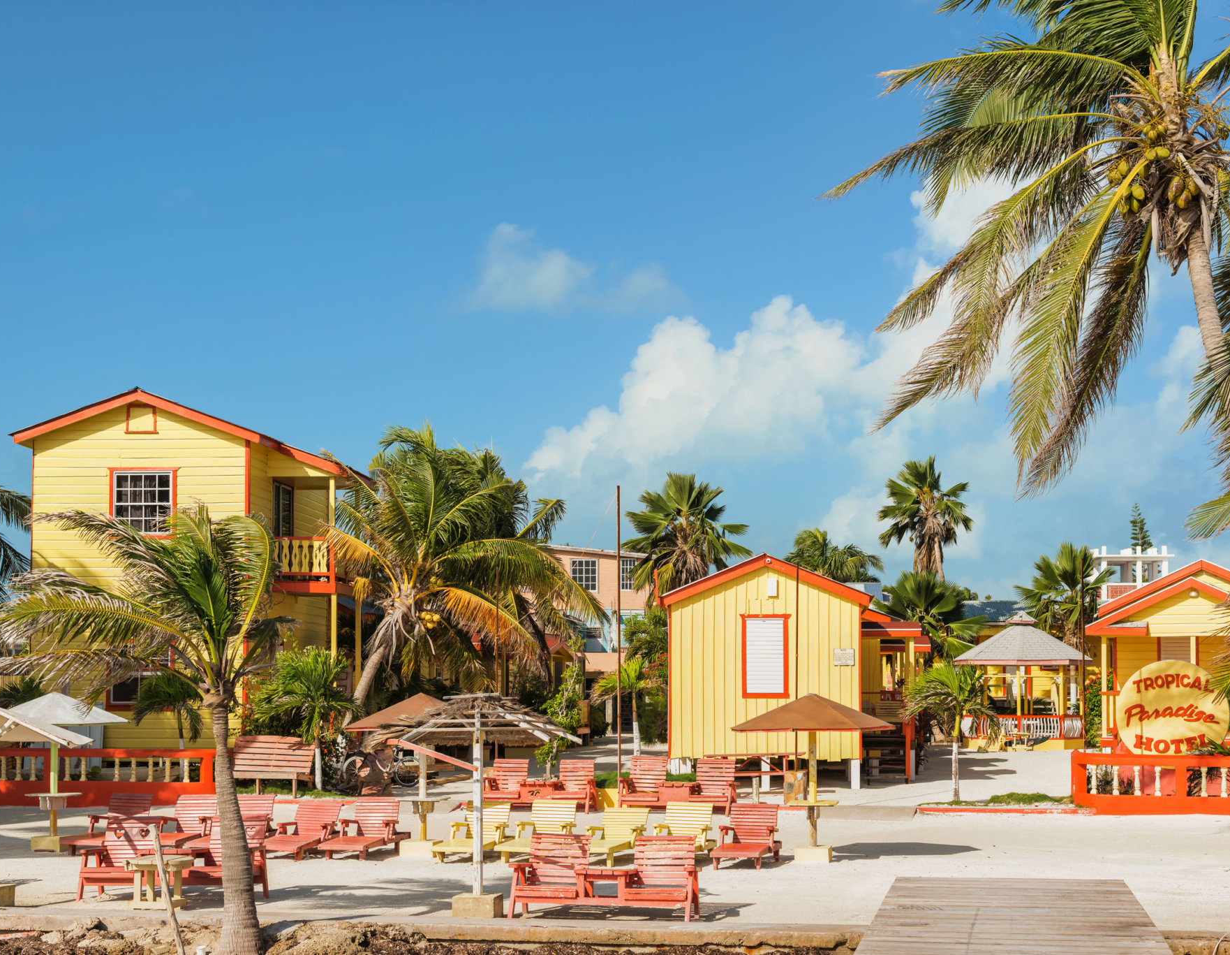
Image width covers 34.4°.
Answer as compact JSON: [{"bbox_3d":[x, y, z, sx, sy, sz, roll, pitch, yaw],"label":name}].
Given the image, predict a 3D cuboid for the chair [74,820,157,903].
[{"bbox_3d":[-5.530,4.202,22.010,0.700,0.860,0.900,-1,-5,12],"label":"chair"}]

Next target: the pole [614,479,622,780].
[{"bbox_3d":[0.057,2.865,33.281,0.080,5.450,0.080,0,-6,0],"label":"pole"}]

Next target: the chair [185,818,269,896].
[{"bbox_3d":[-4.320,4.193,21.910,0.700,0.860,0.900,-1,-5,12],"label":"chair"}]

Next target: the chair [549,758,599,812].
[{"bbox_3d":[-0.675,4.977,32.000,0.680,0.900,0.820,-1,-6,13],"label":"chair"}]

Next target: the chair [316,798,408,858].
[{"bbox_3d":[-3.300,4.661,26.386,0.700,0.740,1.600,-1,-5,15],"label":"chair"}]

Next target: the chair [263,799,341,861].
[{"bbox_3d":[-3.930,4.364,24.634,0.720,0.720,1.850,-1,-6,11],"label":"chair"}]

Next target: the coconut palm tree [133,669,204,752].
[{"bbox_3d":[-8.545,4.896,38.000,1.500,2.490,1.500,0,-6,0],"label":"coconut palm tree"}]

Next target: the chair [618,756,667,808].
[{"bbox_3d":[0.458,4.926,31.900,0.680,0.920,0.820,-1,-6,13],"label":"chair"}]

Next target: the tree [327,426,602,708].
[{"bbox_3d":[-3.150,2.693,41.642,5.800,7.500,5.600,0,-6,0],"label":"tree"}]

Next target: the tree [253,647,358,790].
[{"bbox_3d":[-6.150,4.702,39.034,2.000,2.850,2.000,0,-5,0],"label":"tree"}]

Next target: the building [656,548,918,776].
[{"bbox_3d":[4.237,4.288,43.771,4.950,4.750,7.000,-1,-6,12],"label":"building"}]

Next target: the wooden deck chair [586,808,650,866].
[{"bbox_3d":[-0.060,4.618,25.587,0.700,0.680,1.650,-1,-5,15],"label":"wooden deck chair"}]

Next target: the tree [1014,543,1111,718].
[{"bbox_3d":[15.570,5.697,68.776,3.400,6.880,3.400,0,-6,0],"label":"tree"}]

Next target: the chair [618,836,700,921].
[{"bbox_3d":[0.464,4.068,20.284,0.800,0.820,0.800,-1,-6,9],"label":"chair"}]

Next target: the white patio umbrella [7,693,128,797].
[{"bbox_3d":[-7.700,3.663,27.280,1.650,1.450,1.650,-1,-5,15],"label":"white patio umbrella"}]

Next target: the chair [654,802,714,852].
[{"bbox_3d":[0.780,4.652,26.287,0.700,0.740,1.600,-1,-5,15],"label":"chair"}]

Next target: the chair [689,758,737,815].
[{"bbox_3d":[1.573,4.924,31.600,0.680,0.920,0.820,-1,-6,13],"label":"chair"}]

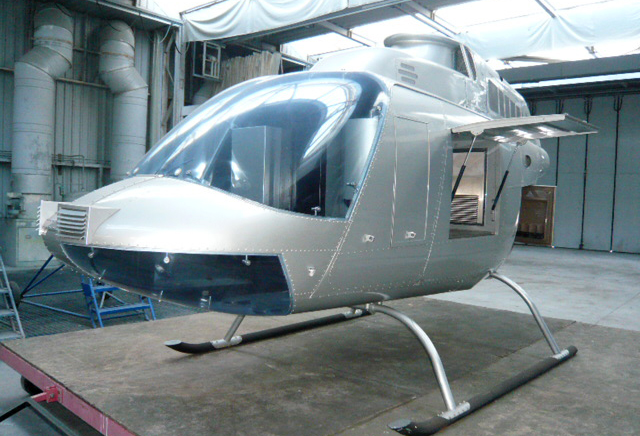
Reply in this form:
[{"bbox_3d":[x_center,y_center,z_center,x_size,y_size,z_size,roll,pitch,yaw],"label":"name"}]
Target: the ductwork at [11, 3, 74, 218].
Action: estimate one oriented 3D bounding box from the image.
[{"bbox_3d":[-5.789,-2.263,10.800,1.050,4.350,0.880,1,1,-43],"label":"ductwork"}]

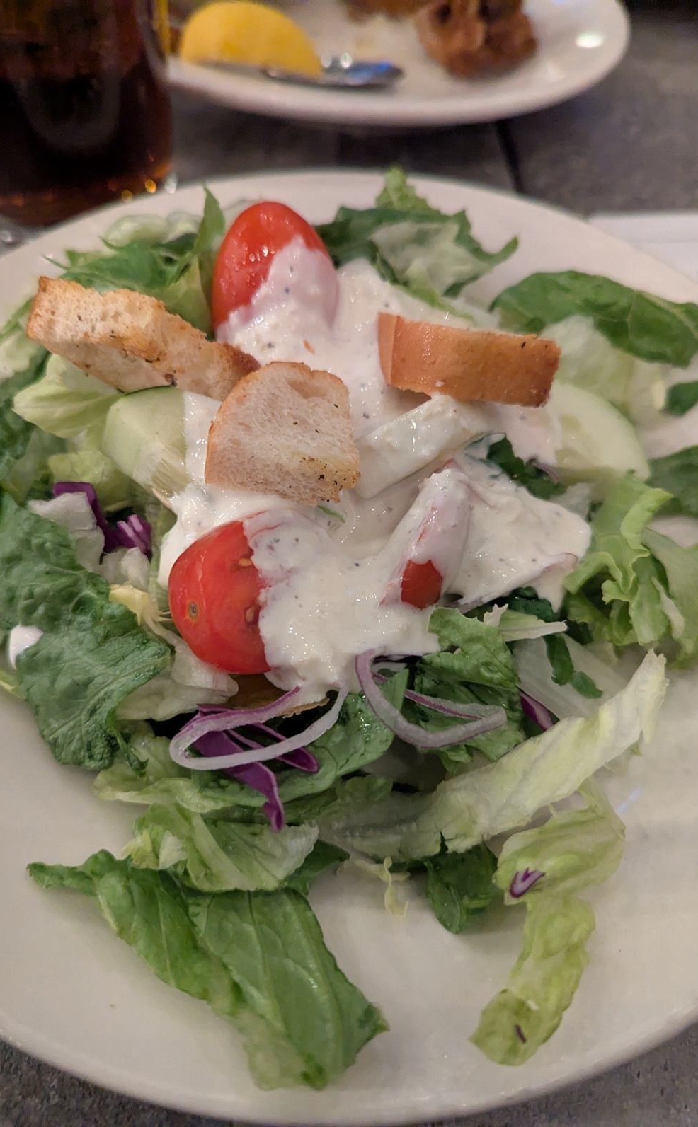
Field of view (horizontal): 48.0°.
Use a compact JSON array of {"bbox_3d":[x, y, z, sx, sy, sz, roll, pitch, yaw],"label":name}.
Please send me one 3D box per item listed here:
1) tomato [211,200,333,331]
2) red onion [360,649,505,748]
[{"bbox_3d":[-0.017,-0.065,0.173,0.028,0.027,0.028,2,58,0],"label":"tomato"},{"bbox_3d":[0.014,0.023,0.133,0.025,0.007,0.014,23,60,13],"label":"red onion"}]

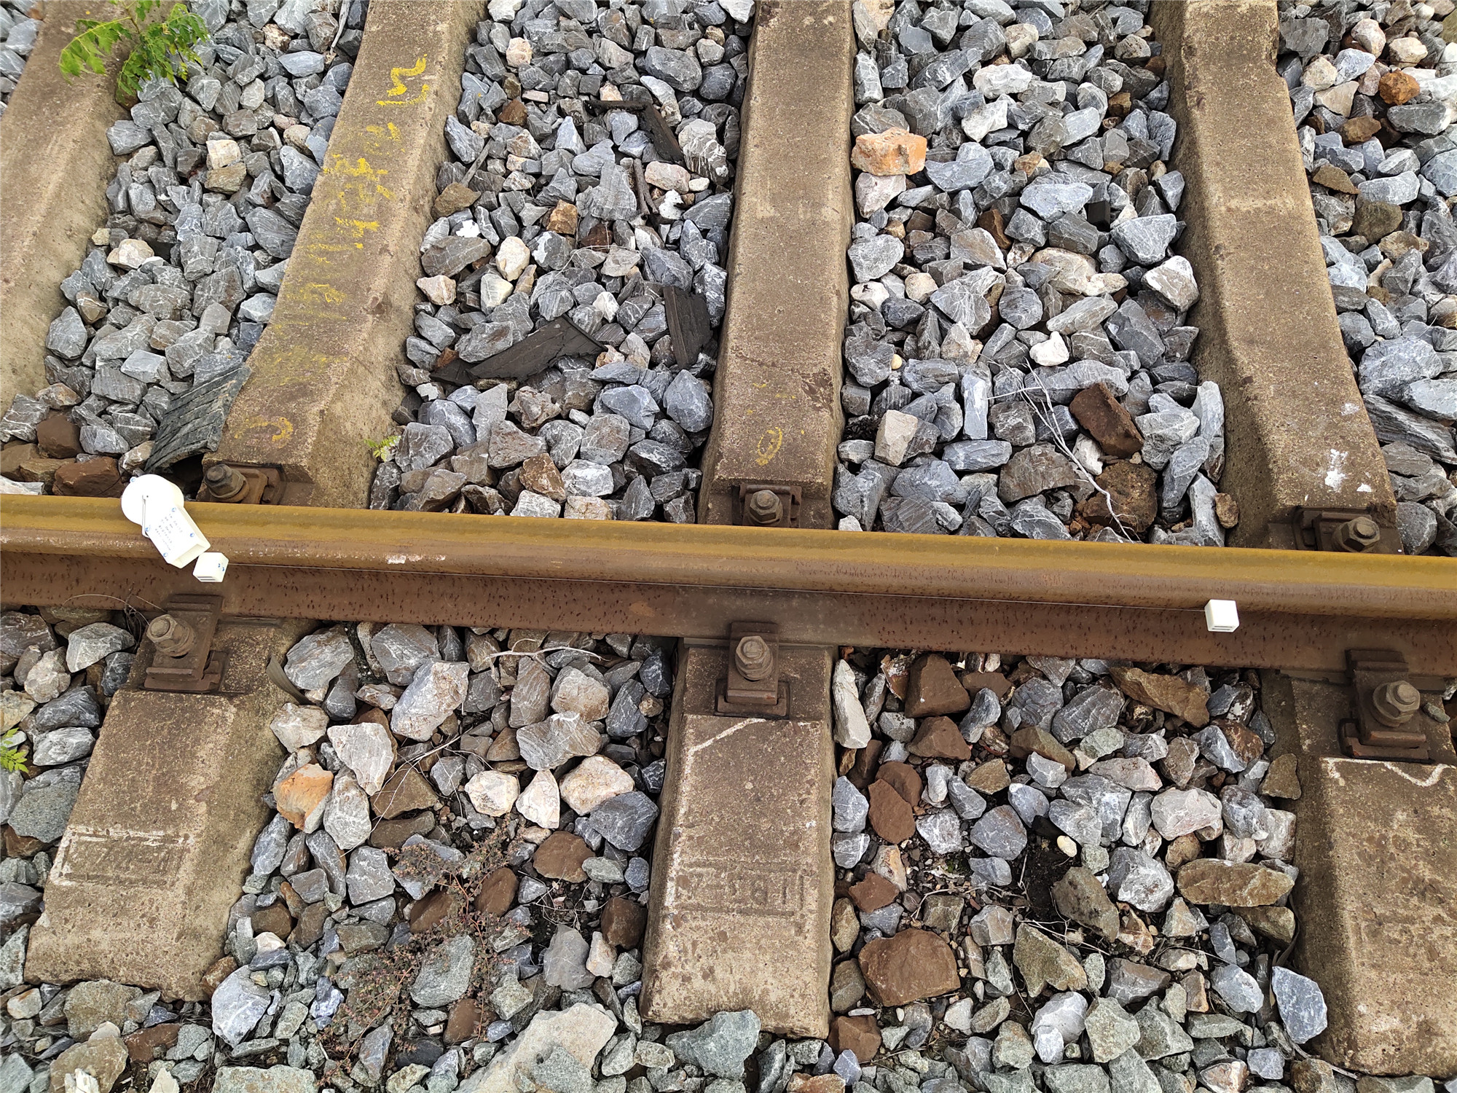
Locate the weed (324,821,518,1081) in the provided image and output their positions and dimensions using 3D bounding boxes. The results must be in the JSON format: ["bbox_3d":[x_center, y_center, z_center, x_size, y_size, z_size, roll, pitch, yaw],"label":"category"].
[{"bbox_3d":[-0.362,0.472,1.244,0.210,0.060,0.255,3,62,6],"label":"weed"}]

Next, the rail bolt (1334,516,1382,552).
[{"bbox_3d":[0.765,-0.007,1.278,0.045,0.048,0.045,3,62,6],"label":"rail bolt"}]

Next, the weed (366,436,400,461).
[{"bbox_3d":[-0.517,-0.147,1.576,0.045,0.035,0.035,3,62,6],"label":"weed"}]

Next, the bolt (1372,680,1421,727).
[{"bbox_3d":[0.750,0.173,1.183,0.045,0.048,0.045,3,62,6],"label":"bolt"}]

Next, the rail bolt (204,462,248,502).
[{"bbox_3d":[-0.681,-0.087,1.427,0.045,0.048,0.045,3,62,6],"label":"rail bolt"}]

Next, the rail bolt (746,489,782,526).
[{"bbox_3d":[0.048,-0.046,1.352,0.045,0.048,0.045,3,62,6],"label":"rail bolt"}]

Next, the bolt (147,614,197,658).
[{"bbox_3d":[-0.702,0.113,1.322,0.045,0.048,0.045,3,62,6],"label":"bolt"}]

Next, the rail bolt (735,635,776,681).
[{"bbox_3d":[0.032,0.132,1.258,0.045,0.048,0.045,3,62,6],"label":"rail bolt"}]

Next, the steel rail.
[{"bbox_3d":[-0.062,0.031,1.294,1.840,0.140,0.114,3,62,6],"label":"steel rail"}]

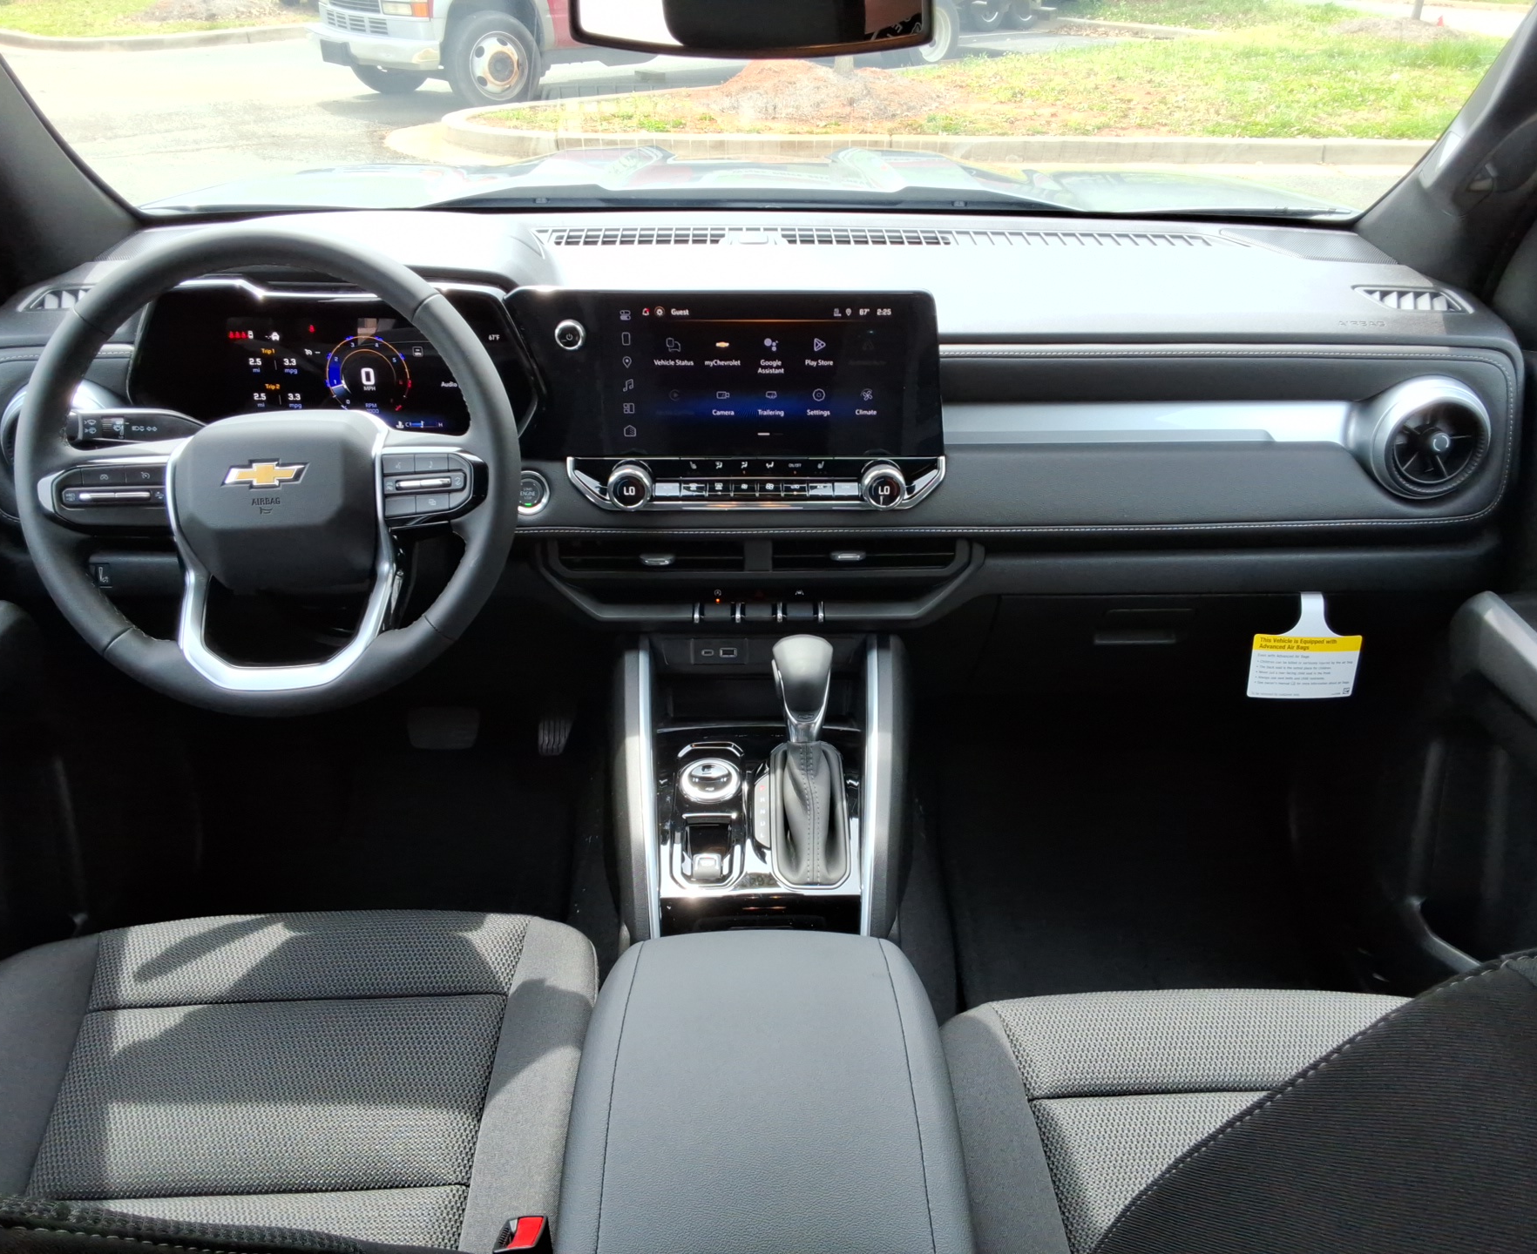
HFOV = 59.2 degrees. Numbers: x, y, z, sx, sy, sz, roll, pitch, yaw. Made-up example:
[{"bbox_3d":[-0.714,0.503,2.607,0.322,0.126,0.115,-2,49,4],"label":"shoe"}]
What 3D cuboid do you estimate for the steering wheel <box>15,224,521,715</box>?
[{"bbox_3d":[-0.379,-0.118,1.056,0.375,0.368,0.100,-2,1,-3],"label":"steering wheel"}]

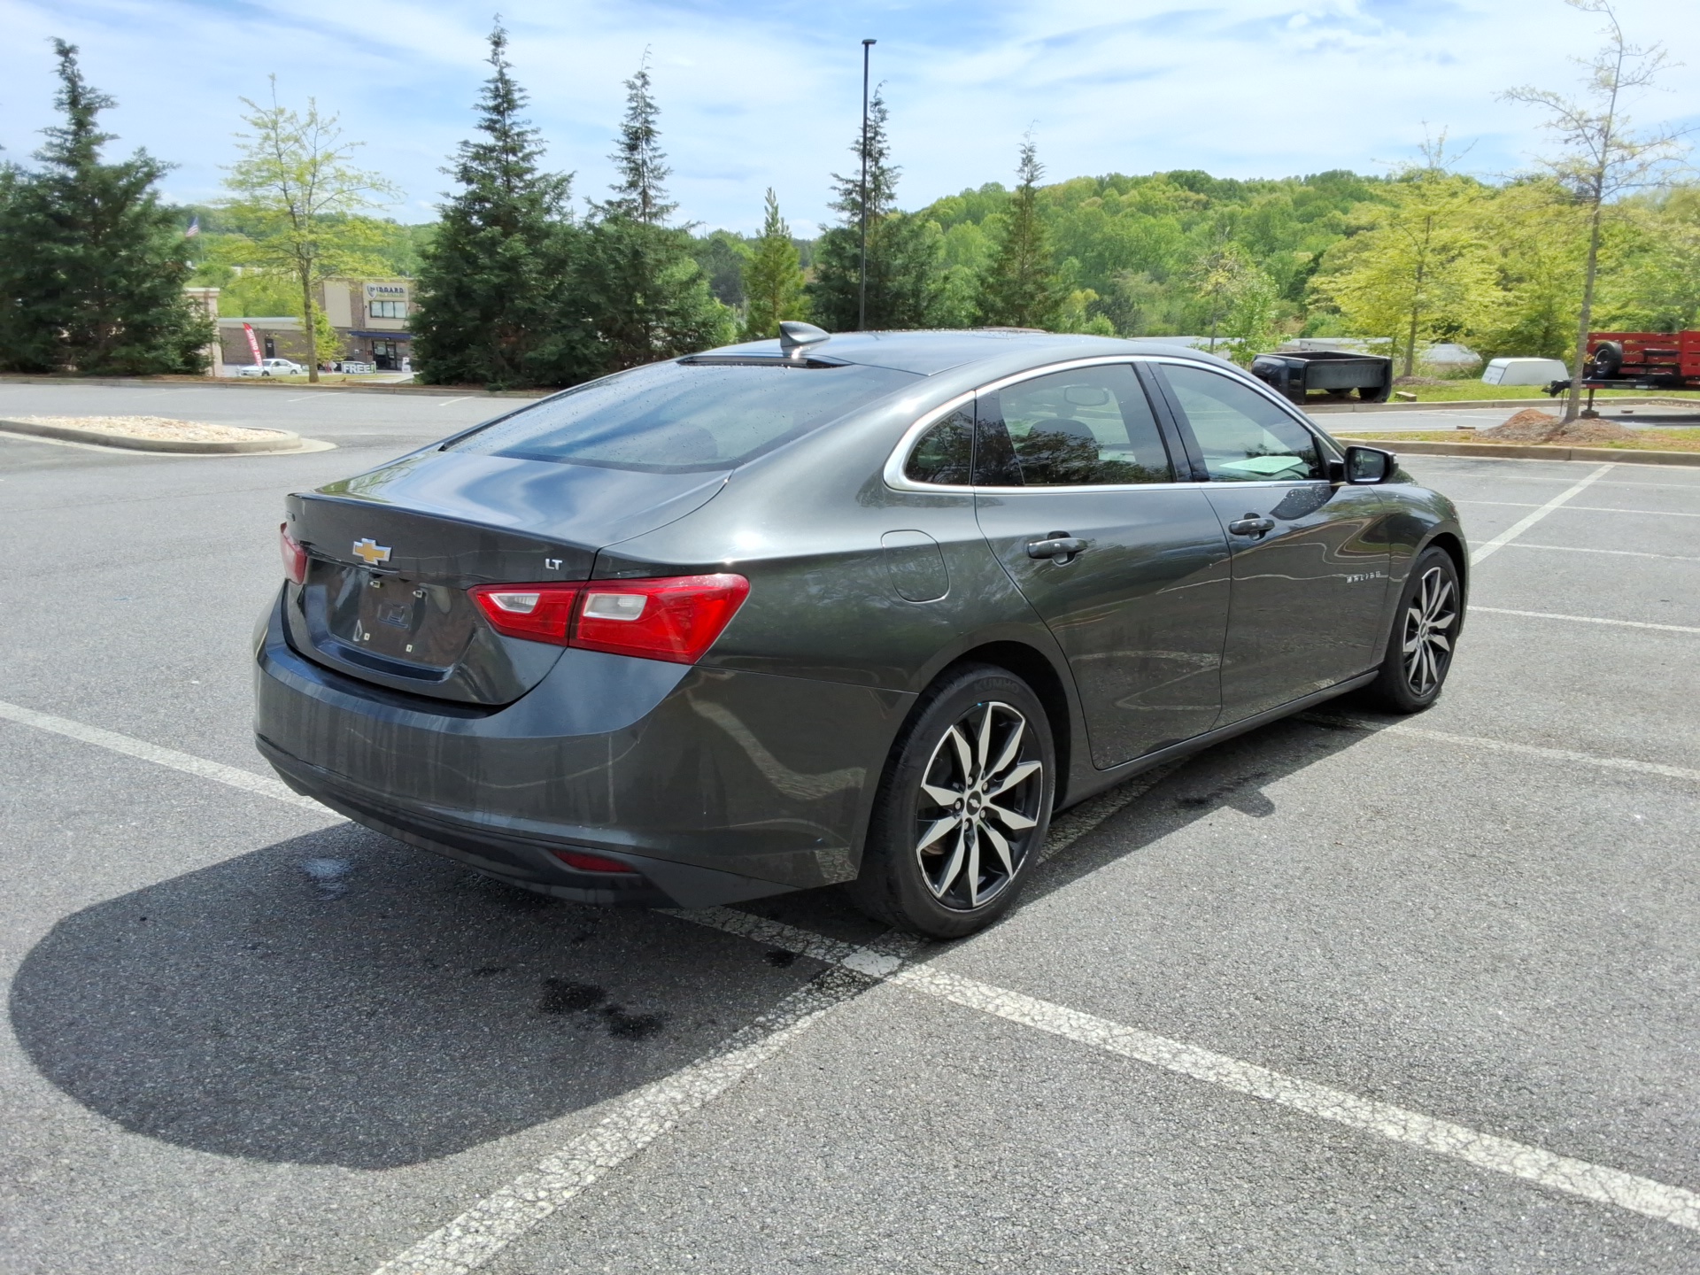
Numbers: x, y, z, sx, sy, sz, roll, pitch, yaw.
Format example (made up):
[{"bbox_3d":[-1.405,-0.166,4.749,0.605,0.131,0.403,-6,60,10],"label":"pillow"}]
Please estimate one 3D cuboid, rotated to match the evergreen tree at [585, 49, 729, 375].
[{"bbox_3d":[-4.595,-9.677,32.702,3.537,7.713,3.537,0,12,0],"label":"evergreen tree"}]

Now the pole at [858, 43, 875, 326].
[{"bbox_3d":[0.365,-9.010,30.200,0.380,7.729,0.300,0,12,0],"label":"pole"}]

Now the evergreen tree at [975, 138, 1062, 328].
[{"bbox_3d":[3.927,-8.483,31.894,2.033,5.855,2.033,0,12,0],"label":"evergreen tree"}]

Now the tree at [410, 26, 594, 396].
[{"bbox_3d":[-8.519,-10.393,33.601,4.349,8.681,4.349,0,12,0],"label":"tree"}]

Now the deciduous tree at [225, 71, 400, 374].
[{"bbox_3d":[-13.079,-9.754,33.273,4.274,7.018,4.274,0,12,0],"label":"deciduous tree"}]

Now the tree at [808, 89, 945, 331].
[{"bbox_3d":[0.614,-9.014,31.788,3.162,6.882,3.162,0,12,0],"label":"tree"}]

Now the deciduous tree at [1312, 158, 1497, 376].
[{"bbox_3d":[15.886,-10.664,39.350,5.283,6.281,5.283,0,12,0],"label":"deciduous tree"}]

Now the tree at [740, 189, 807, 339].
[{"bbox_3d":[-1.833,-8.237,33.001,1.594,4.820,1.594,0,12,0],"label":"tree"}]

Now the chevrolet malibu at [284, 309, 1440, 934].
[{"bbox_3d":[0.594,-0.308,4.739,1.920,1.465,4.923,11,16,42],"label":"chevrolet malibu"}]

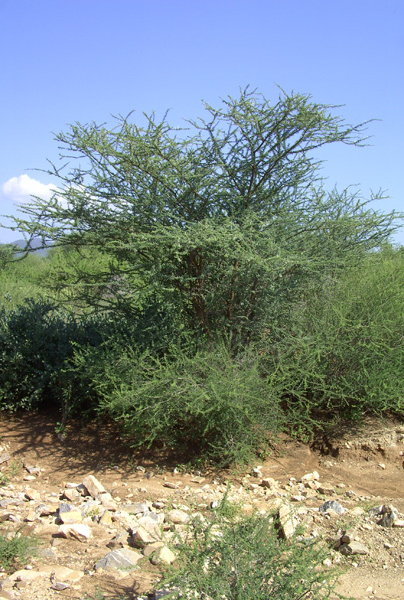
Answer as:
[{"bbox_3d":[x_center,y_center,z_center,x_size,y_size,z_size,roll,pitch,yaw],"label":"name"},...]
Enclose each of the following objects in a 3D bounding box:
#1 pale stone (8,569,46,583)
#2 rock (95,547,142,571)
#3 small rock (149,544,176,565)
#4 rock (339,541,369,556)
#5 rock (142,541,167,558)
[{"bbox_3d":[-1.011,1.593,3.704,0.200,0.040,0.100,-1,2,-15],"label":"pale stone"},{"bbox_3d":[-0.470,1.432,3.614,0.254,0.104,0.165,0,4,0],"label":"rock"},{"bbox_3d":[-0.225,1.434,3.659,0.146,0.095,0.110,0,4,0],"label":"small rock"},{"bbox_3d":[0.962,1.566,4.039,0.180,0.055,0.099,1,2,13],"label":"rock"},{"bbox_3d":[-0.294,1.559,3.996,0.133,0.075,0.100,0,2,-4],"label":"rock"}]

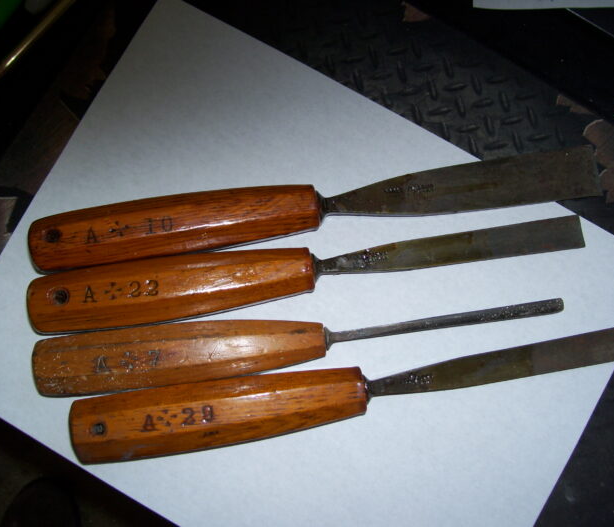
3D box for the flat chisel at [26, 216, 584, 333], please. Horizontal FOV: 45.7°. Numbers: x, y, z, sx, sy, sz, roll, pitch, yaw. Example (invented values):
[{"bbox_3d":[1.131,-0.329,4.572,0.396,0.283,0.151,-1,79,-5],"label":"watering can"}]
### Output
[{"bbox_3d":[0.002,0.002,0.329,0.256,0.025,0.028,-7,84,-3],"label":"flat chisel"}]

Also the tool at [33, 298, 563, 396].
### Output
[{"bbox_3d":[-0.002,0.032,0.326,0.241,0.024,0.026,-6,84,-3],"label":"tool"}]

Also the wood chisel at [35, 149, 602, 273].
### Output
[{"bbox_3d":[0.005,-0.026,0.332,0.264,0.025,0.026,-7,84,-3],"label":"wood chisel"}]

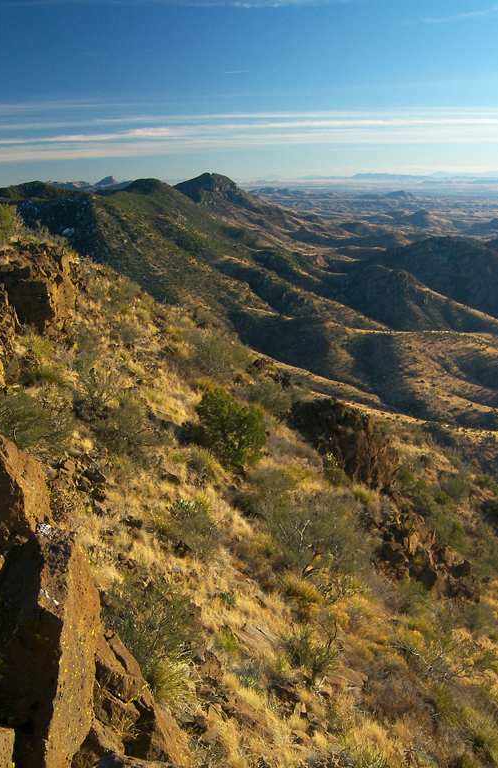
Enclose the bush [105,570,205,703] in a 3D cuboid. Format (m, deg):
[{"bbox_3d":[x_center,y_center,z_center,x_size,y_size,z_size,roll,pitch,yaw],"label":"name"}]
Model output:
[{"bbox_3d":[-1.083,2.678,7.500,1.180,1.390,1.100,-2,17,-9],"label":"bush"}]

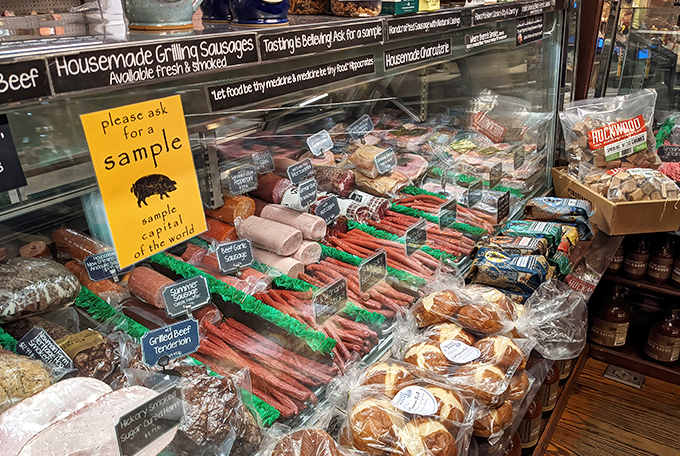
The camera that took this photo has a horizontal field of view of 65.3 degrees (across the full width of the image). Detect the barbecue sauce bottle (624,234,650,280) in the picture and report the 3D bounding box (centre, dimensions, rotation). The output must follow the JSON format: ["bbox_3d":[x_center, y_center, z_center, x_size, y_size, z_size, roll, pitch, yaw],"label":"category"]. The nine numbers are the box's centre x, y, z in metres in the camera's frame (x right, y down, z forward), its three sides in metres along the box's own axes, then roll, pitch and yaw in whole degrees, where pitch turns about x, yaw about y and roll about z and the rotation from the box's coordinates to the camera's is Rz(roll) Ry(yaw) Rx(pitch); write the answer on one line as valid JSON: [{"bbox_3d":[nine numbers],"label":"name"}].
[{"bbox_3d":[1.001,0.087,1.774,0.086,0.155,0.086,16,29,33],"label":"barbecue sauce bottle"}]

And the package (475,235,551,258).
[{"bbox_3d":[0.423,0.064,1.279,0.162,0.057,0.075,10,27,24],"label":"package"}]

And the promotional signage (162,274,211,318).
[{"bbox_3d":[-0.296,0.133,1.034,0.089,0.056,0.005,-20,10,-42],"label":"promotional signage"}]

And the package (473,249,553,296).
[{"bbox_3d":[0.387,0.098,1.196,0.162,0.057,0.075,10,27,24],"label":"package"}]

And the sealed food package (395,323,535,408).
[{"bbox_3d":[0.245,0.269,1.060,0.230,0.070,0.190,20,32,32],"label":"sealed food package"}]

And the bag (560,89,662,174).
[{"bbox_3d":[1.012,-0.349,1.980,0.330,0.330,0.110,2,18,17],"label":"bag"}]

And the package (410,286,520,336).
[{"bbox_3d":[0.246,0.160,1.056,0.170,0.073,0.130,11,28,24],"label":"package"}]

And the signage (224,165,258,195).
[{"bbox_3d":[-0.241,-0.119,1.338,0.005,0.056,0.089,8,22,38],"label":"signage"}]

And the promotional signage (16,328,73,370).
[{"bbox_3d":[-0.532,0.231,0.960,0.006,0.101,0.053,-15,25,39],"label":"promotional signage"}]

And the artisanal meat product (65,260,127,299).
[{"bbox_3d":[-0.599,0.127,1.310,0.240,0.048,0.052,20,32,32],"label":"artisanal meat product"}]

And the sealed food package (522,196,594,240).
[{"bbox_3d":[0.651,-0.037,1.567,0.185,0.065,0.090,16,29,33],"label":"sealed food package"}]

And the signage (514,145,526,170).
[{"bbox_3d":[0.631,-0.243,1.860,0.006,0.073,0.097,14,28,37],"label":"signage"}]

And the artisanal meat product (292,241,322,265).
[{"bbox_3d":[-0.131,0.040,1.322,0.155,0.057,0.057,16,30,32],"label":"artisanal meat product"}]

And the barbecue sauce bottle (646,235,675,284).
[{"bbox_3d":[1.259,0.127,2.070,0.083,0.185,0.083,24,35,38],"label":"barbecue sauce bottle"}]

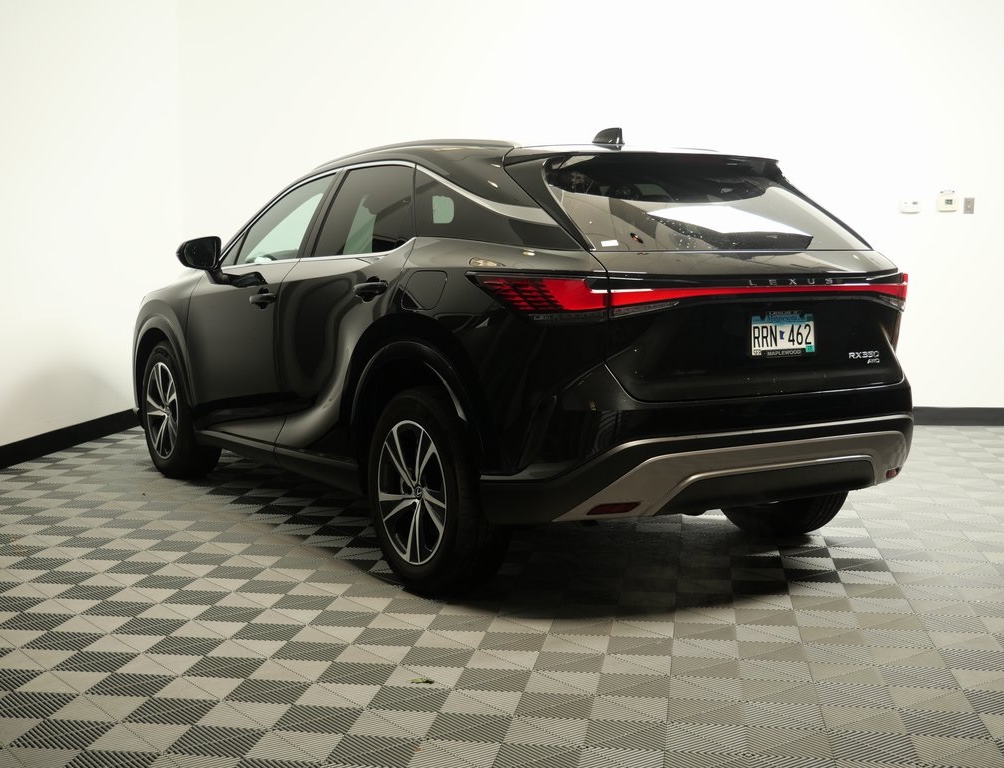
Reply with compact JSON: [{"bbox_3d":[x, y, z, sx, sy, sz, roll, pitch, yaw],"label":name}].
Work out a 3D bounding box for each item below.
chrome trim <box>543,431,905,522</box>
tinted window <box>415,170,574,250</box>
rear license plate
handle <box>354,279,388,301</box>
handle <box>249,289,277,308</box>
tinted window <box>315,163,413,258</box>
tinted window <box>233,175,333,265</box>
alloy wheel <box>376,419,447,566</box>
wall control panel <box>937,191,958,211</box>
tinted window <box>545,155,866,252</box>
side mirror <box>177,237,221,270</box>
[{"bbox_3d":[0.914,0.307,4.076,1.665,0.233,0.223,-4,7,-33],"label":"chrome trim"},{"bbox_3d":[-0.042,-0.623,4.134,0.061,0.355,1.252,24,-8,-33],"label":"tinted window"},{"bbox_3d":[0.946,-0.171,3.981,0.315,0.162,0.020,-4,2,-33],"label":"rear license plate"},{"bbox_3d":[-0.486,-0.352,4.408,0.061,0.081,0.233,3,3,-33],"label":"handle"},{"bbox_3d":[-1.064,-0.383,5.297,0.061,0.081,0.233,-4,7,-33],"label":"handle"},{"bbox_3d":[-0.517,-0.713,4.861,0.051,0.418,0.855,24,-8,-33],"label":"tinted window"},{"bbox_3d":[-1.034,-0.764,5.633,0.051,0.437,0.836,24,-8,-33],"label":"tinted window"},{"bbox_3d":[-0.265,0.388,4.269,0.162,0.518,0.518,-4,7,-33],"label":"alloy wheel"},{"bbox_3d":[3.351,-1.373,8.900,0.155,0.160,0.060,1,6,10],"label":"wall control panel"},{"bbox_3d":[0.734,-0.644,4.263,1.299,0.102,0.518,-4,47,-33],"label":"tinted window"},{"bbox_3d":[-1.512,-0.649,5.879,0.223,0.162,0.132,-4,7,-33],"label":"side mirror"}]

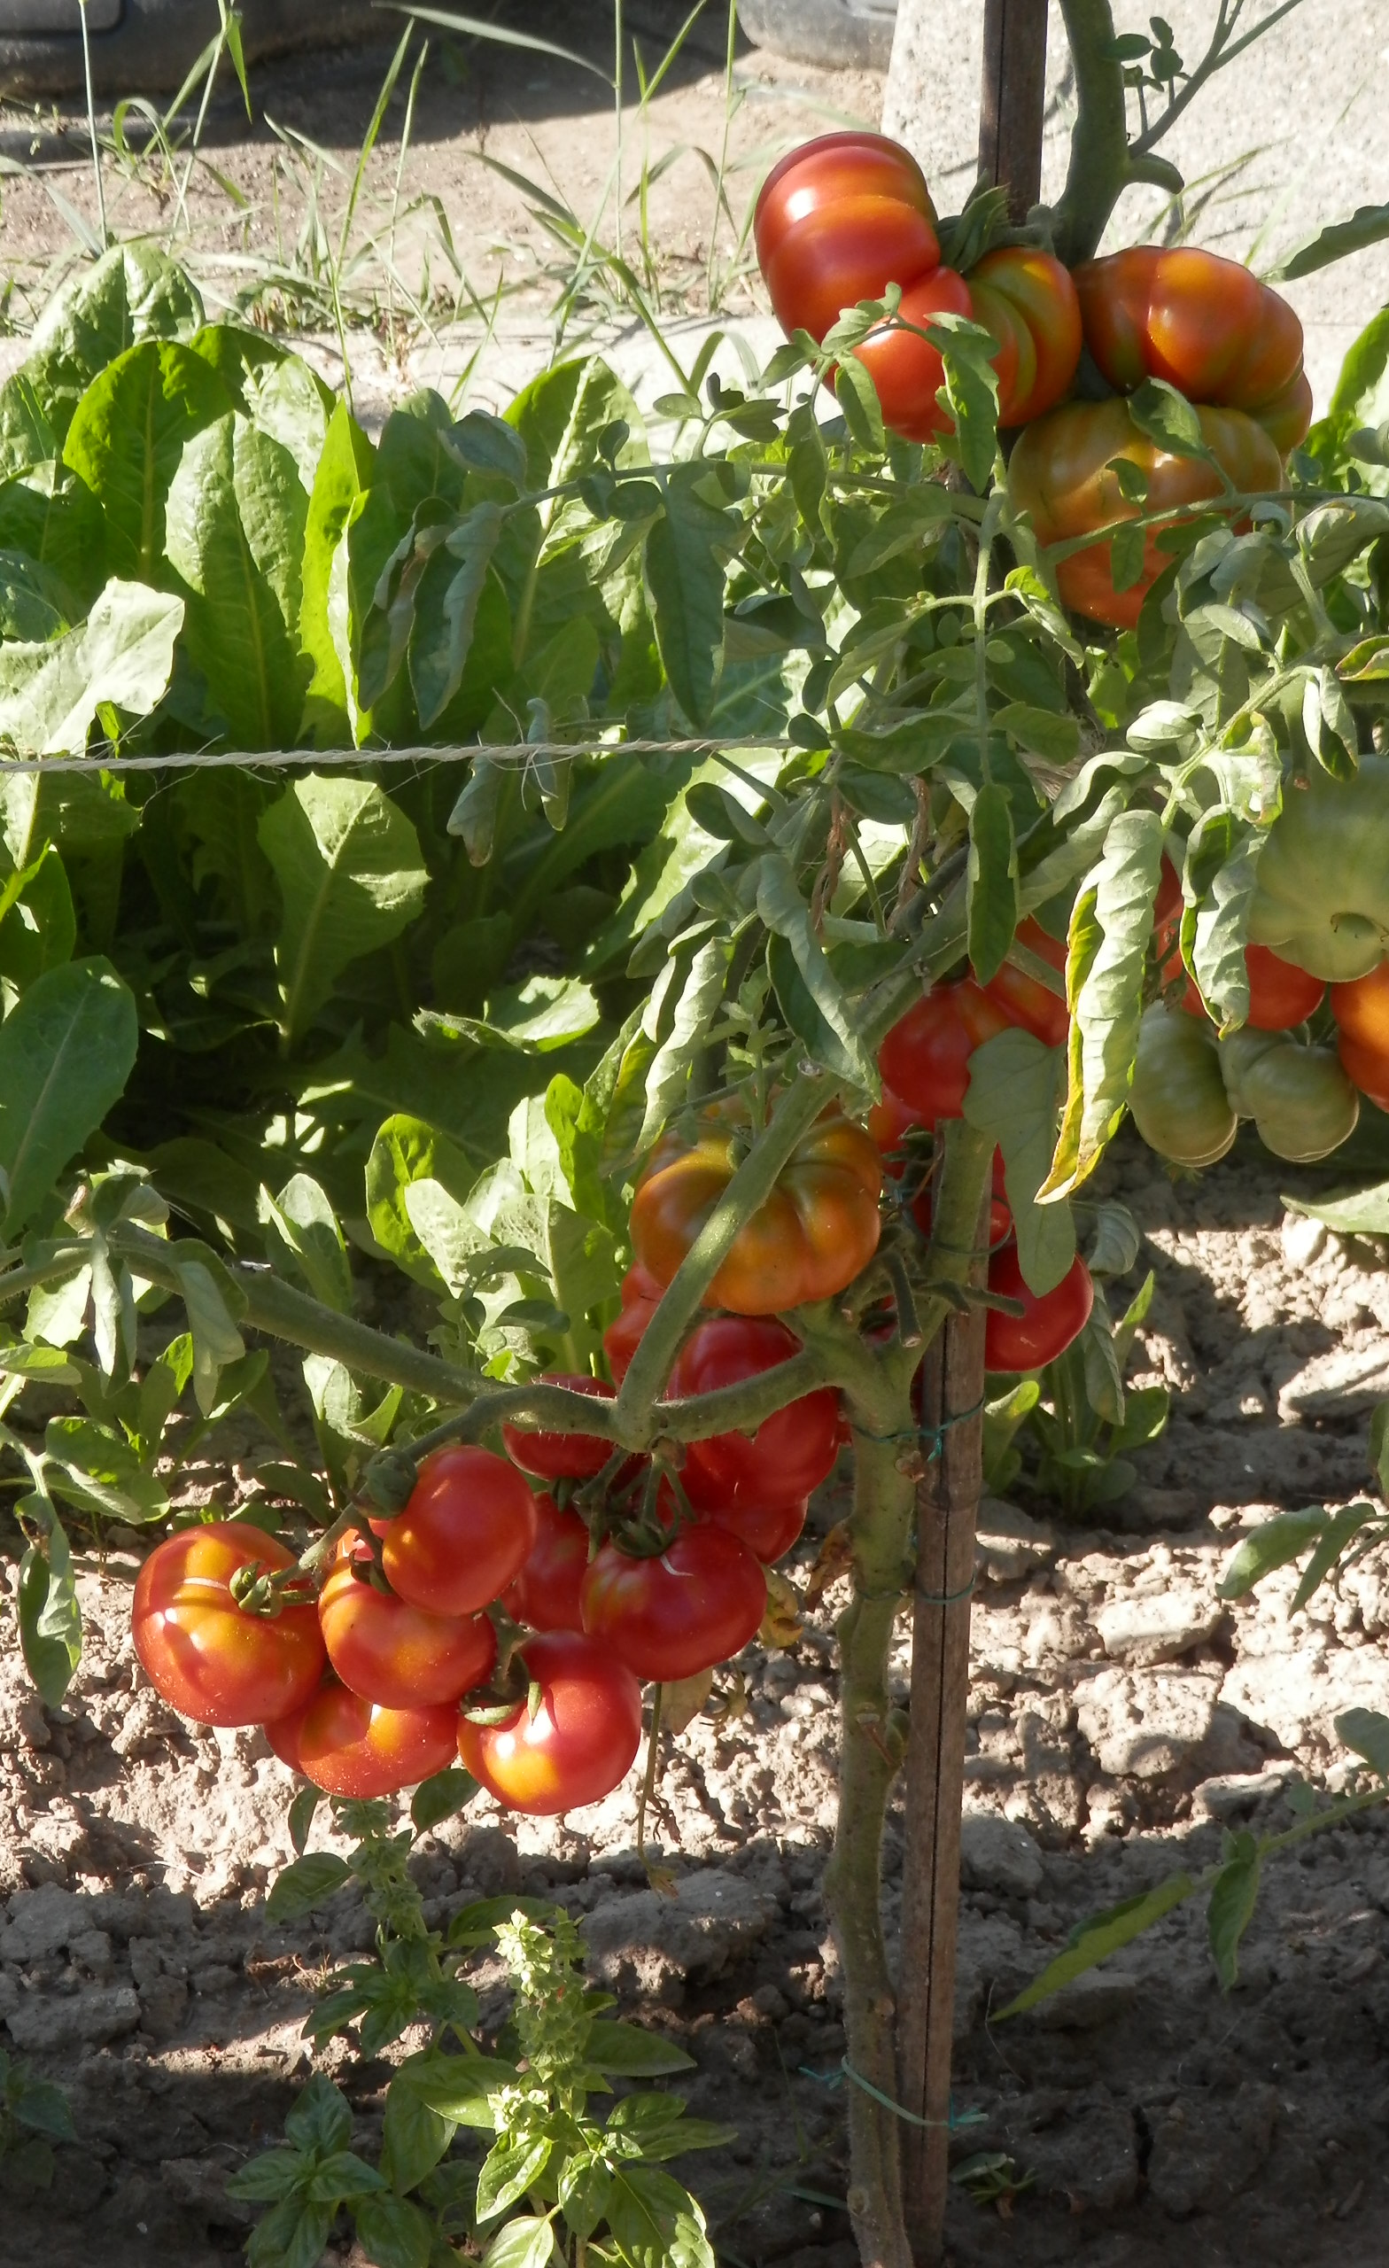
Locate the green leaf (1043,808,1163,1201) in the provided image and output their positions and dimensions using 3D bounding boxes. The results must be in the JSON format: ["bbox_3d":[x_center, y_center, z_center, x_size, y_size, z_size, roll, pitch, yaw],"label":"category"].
[{"bbox_3d":[0.141,-0.044,1.819,0.027,0.134,0.028,9,0,6],"label":"green leaf"}]

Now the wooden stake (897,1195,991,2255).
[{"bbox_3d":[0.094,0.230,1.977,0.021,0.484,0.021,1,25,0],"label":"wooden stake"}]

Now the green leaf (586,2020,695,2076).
[{"bbox_3d":[-0.019,0.326,1.870,0.042,0.013,0.018,0,34,0],"label":"green leaf"}]

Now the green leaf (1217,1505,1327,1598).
[{"bbox_3d":[0.219,0.160,1.992,0.045,0.018,0.017,-35,65,-13],"label":"green leaf"}]

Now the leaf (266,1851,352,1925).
[{"bbox_3d":[-0.138,0.270,1.880,0.032,0.018,0.022,0,34,0],"label":"leaf"}]

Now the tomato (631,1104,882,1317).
[{"bbox_3d":[0.021,0.025,1.760,0.085,0.064,0.084,0,34,0],"label":"tomato"}]

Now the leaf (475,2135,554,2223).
[{"bbox_3d":[-0.069,0.399,2.002,0.018,0.013,0.040,28,50,20],"label":"leaf"}]

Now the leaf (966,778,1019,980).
[{"bbox_3d":[0.094,-0.080,1.660,0.018,0.062,0.020,0,34,0],"label":"leaf"}]

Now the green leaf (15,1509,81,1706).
[{"bbox_3d":[-0.226,0.165,1.830,0.024,0.070,0.025,0,34,0],"label":"green leaf"}]

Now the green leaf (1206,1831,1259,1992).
[{"bbox_3d":[0.202,0.292,1.970,0.021,0.060,0.022,0,34,0],"label":"green leaf"}]

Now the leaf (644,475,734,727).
[{"bbox_3d":[-0.002,-0.170,1.670,0.029,0.076,0.028,0,34,0],"label":"leaf"}]

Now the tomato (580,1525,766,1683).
[{"bbox_3d":[-0.008,0.172,1.912,0.068,0.057,0.068,0,25,0],"label":"tomato"}]

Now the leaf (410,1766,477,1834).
[{"bbox_3d":[-0.095,0.253,1.988,0.018,0.013,0.034,33,52,18],"label":"leaf"}]

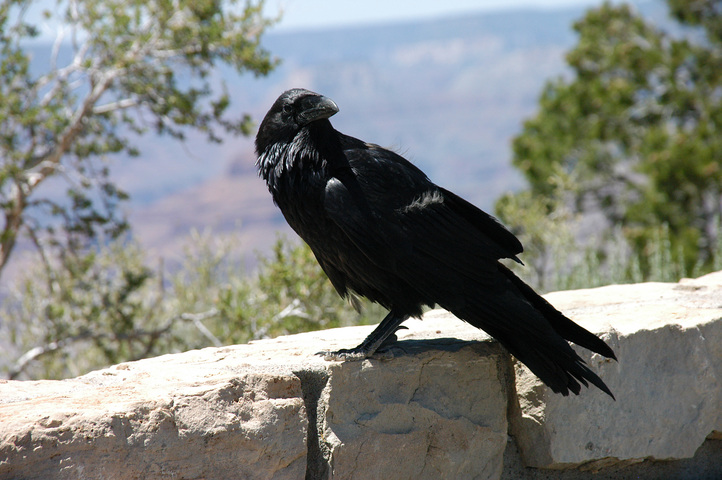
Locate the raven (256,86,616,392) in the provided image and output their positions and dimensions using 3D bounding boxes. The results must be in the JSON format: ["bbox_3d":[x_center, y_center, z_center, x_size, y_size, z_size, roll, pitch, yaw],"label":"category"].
[{"bbox_3d":[0.088,0.004,4.380,0.405,0.355,0.170,-1,3,-12],"label":"raven"}]

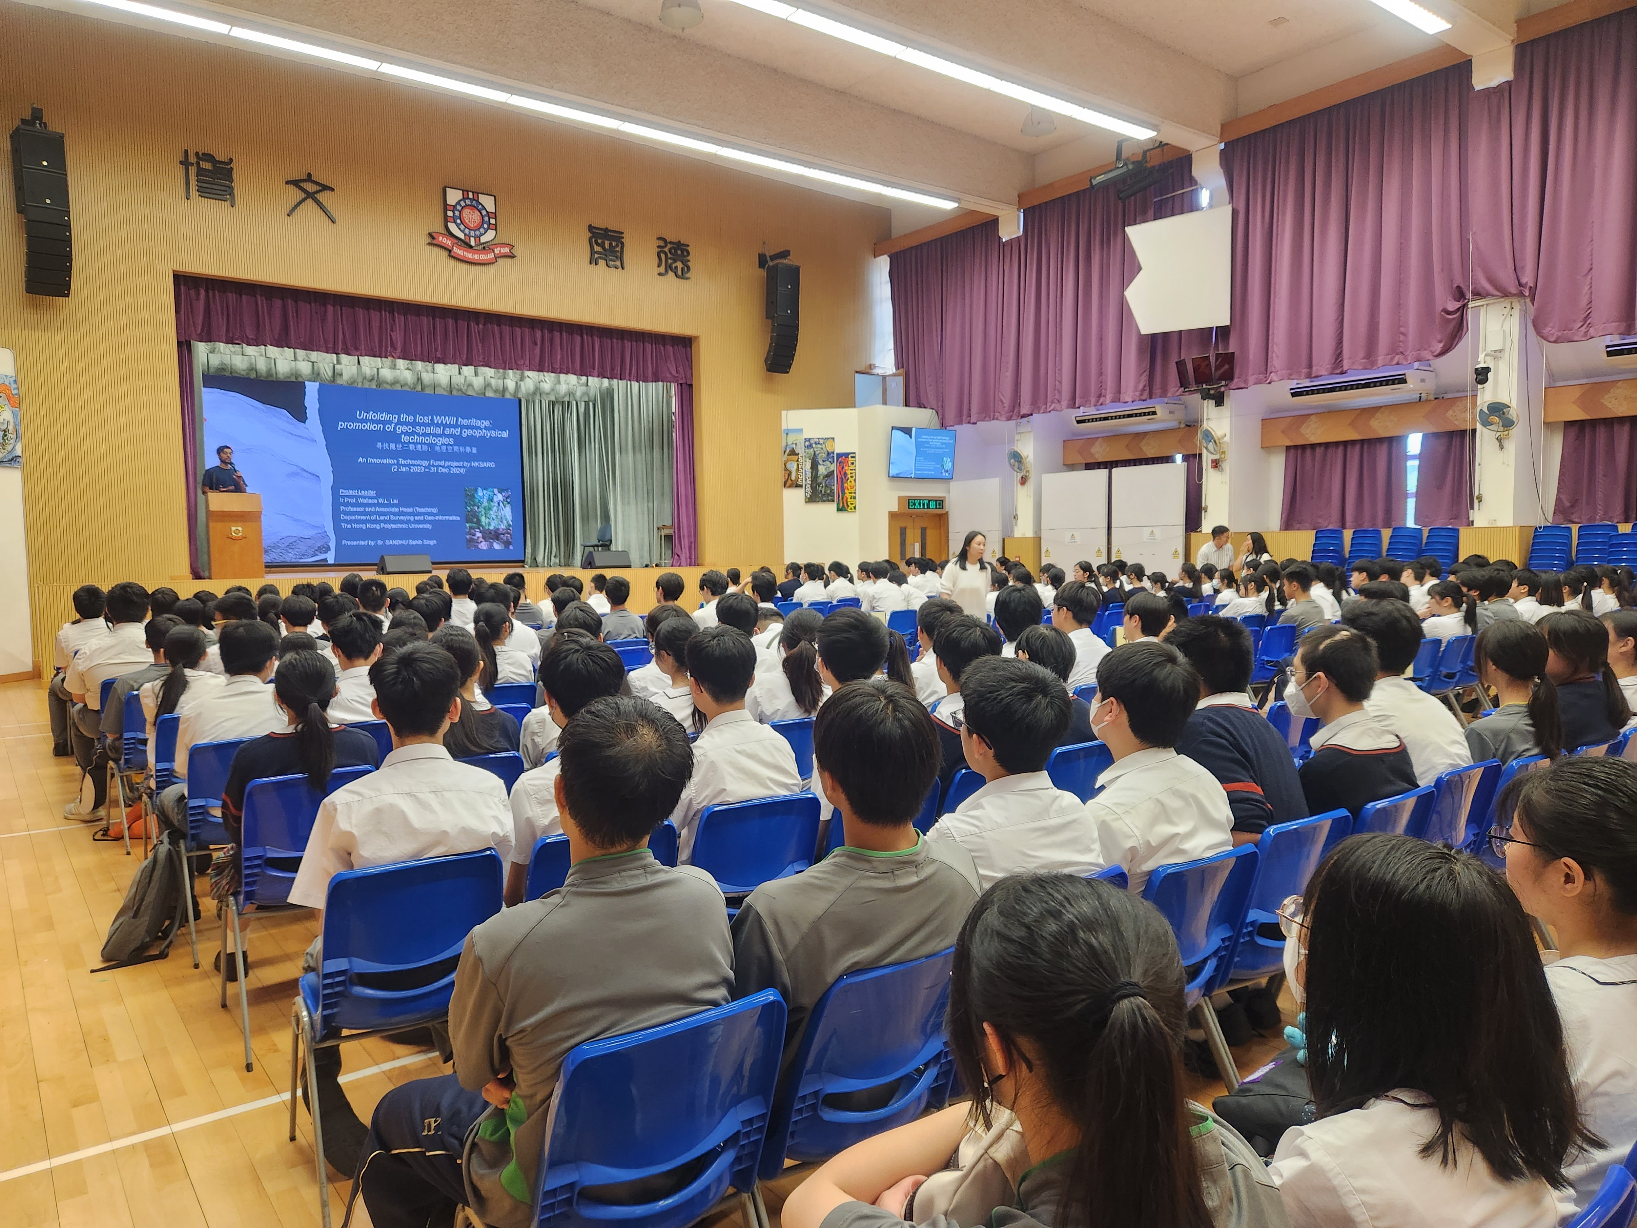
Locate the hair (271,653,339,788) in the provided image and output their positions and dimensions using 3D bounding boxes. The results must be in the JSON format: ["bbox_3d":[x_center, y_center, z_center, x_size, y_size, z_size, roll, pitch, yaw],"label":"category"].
[{"bbox_3d":[-1.545,0.322,3.278,0.200,0.420,0.250,-3,4,-32],"label":"hair"}]

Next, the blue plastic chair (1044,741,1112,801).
[{"bbox_3d":[0.741,0.833,3.883,0.460,0.800,0.540,-4,4,-39],"label":"blue plastic chair"}]

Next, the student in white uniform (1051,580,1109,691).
[{"bbox_3d":[1.069,0.487,5.297,0.460,1.270,0.750,-3,4,-38],"label":"student in white uniform"}]

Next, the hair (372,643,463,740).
[{"bbox_3d":[-0.846,0.162,2.280,0.185,0.200,0.205,-2,3,-24],"label":"hair"}]

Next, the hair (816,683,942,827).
[{"bbox_3d":[0.102,0.242,1.898,0.200,0.240,0.235,-3,4,-29],"label":"hair"}]

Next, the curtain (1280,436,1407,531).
[{"bbox_3d":[7.481,-1.881,15.590,0.140,1.330,1.830,-4,5,-38],"label":"curtain"}]

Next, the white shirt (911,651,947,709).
[{"bbox_3d":[0.562,0.416,4.932,0.450,0.580,0.300,-3,4,-34],"label":"white shirt"}]

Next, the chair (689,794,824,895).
[{"bbox_3d":[-0.280,0.870,3.042,0.440,0.815,0.550,-3,4,-31],"label":"chair"}]

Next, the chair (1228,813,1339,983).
[{"bbox_3d":[1.060,0.890,2.880,0.460,0.800,0.540,-3,4,-32],"label":"chair"}]

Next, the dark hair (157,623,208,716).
[{"bbox_3d":[-2.703,0.247,4.620,0.210,0.400,0.230,-3,4,-32],"label":"dark hair"}]

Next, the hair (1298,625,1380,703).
[{"bbox_3d":[1.439,0.136,3.008,0.185,0.220,0.215,-3,4,-37],"label":"hair"}]

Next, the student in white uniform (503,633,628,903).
[{"bbox_3d":[-0.705,0.678,2.944,0.460,1.260,0.720,-3,4,-37],"label":"student in white uniform"}]

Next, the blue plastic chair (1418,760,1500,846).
[{"bbox_3d":[1.796,0.846,3.441,0.460,0.800,0.540,-3,4,-34],"label":"blue plastic chair"}]

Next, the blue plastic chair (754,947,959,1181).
[{"bbox_3d":[0.020,0.934,1.950,0.440,0.815,0.550,-3,4,-32],"label":"blue plastic chair"}]

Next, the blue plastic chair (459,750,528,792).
[{"bbox_3d":[-1.247,0.849,3.672,0.440,0.815,0.550,-4,4,-35],"label":"blue plastic chair"}]

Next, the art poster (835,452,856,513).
[{"bbox_3d":[0.514,-2.408,19.948,0.336,1.090,0.030,-1,4,7],"label":"art poster"}]

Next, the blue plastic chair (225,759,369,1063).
[{"bbox_3d":[-1.633,0.871,3.440,0.440,0.815,0.550,-4,5,-37],"label":"blue plastic chair"}]

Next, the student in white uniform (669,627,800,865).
[{"bbox_3d":[-0.381,0.649,3.160,0.460,1.250,0.680,-3,4,-34],"label":"student in white uniform"}]

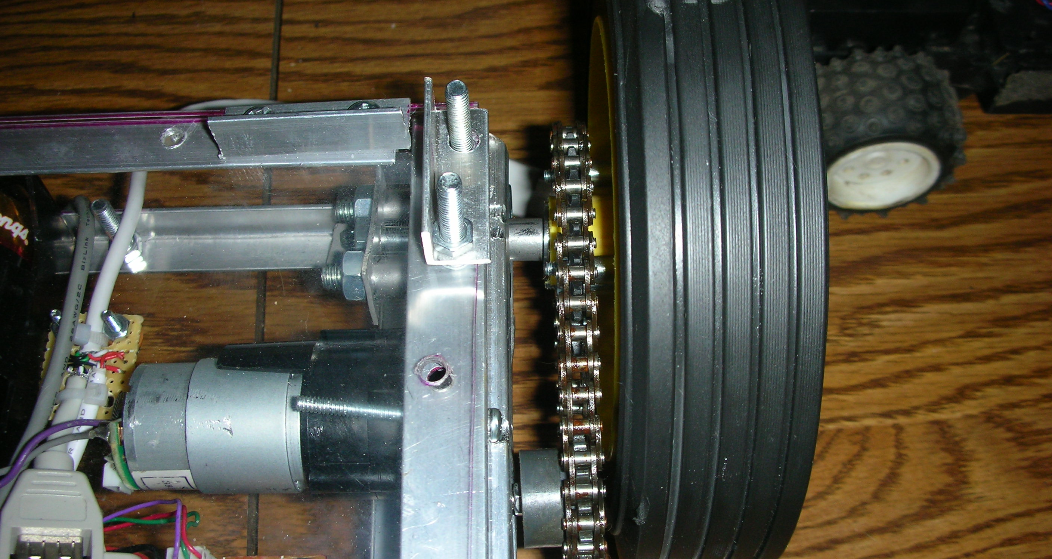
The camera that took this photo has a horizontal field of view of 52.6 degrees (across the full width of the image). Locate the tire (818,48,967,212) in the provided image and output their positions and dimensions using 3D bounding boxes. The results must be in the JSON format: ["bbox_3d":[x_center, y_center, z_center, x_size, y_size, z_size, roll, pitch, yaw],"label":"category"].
[{"bbox_3d":[0.104,-0.044,0.322,0.051,0.051,0.033,0,62,0],"label":"tire"}]

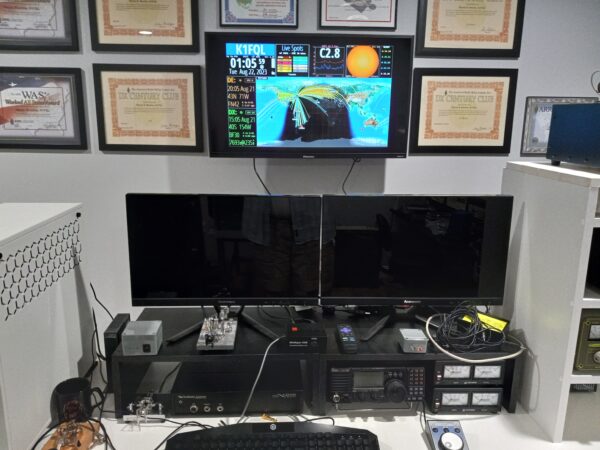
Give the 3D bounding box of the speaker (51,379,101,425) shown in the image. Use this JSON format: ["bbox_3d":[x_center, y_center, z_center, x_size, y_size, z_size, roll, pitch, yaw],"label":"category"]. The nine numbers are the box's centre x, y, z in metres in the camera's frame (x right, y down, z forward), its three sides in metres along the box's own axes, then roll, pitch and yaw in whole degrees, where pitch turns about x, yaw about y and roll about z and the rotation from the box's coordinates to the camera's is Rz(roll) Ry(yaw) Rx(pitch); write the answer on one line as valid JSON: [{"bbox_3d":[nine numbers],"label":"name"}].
[{"bbox_3d":[-0.540,0.437,1.156,0.113,0.085,0.083,0,13,-2],"label":"speaker"}]

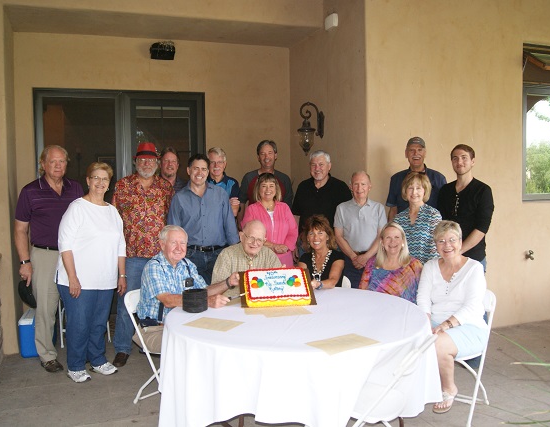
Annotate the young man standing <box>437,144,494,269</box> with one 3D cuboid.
[{"bbox_3d":[1.475,0.343,4.160,0.500,1.750,0.330,1,4,38],"label":"young man standing"}]

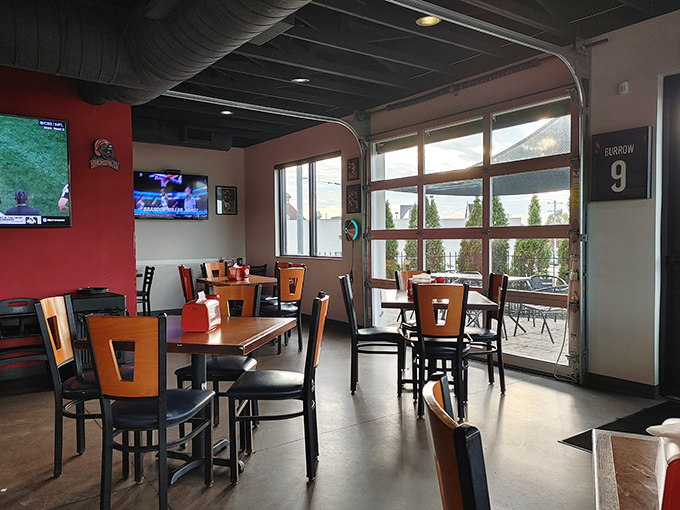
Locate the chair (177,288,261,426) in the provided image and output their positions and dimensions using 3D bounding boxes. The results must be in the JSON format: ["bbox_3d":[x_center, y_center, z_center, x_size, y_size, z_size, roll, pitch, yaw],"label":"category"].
[{"bbox_3d":[-0.704,0.664,3.139,0.430,0.906,0.499,0,2,9],"label":"chair"}]

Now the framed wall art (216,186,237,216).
[{"bbox_3d":[-1.863,-0.893,8.428,0.385,0.465,0.030,-2,3,-36],"label":"framed wall art"}]

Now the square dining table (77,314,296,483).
[{"bbox_3d":[-0.751,0.760,2.737,0.845,0.742,0.845,0,2,12],"label":"square dining table"}]

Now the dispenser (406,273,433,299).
[{"bbox_3d":[0.619,0.249,3.952,0.183,0.195,0.140,0,2,5],"label":"dispenser"}]

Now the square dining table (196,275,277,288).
[{"bbox_3d":[-1.103,0.650,5.877,0.830,0.730,0.830,-2,3,-36],"label":"square dining table"}]

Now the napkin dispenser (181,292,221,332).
[{"bbox_3d":[-0.729,0.312,2.696,0.145,0.155,0.200,-1,2,4],"label":"napkin dispenser"}]

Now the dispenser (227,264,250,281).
[{"bbox_3d":[-1.161,0.206,5.829,0.150,0.160,0.200,-2,3,-36],"label":"dispenser"}]

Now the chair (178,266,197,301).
[{"bbox_3d":[-1.436,0.578,5.673,0.500,0.900,0.430,-2,2,-30],"label":"chair"}]

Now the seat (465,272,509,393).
[{"bbox_3d":[1.075,0.613,4.048,0.499,0.906,0.430,-1,2,-3],"label":"seat"}]

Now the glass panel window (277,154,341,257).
[{"bbox_3d":[-0.461,-0.668,7.450,0.100,1.402,1.710,-2,2,-37],"label":"glass panel window"}]

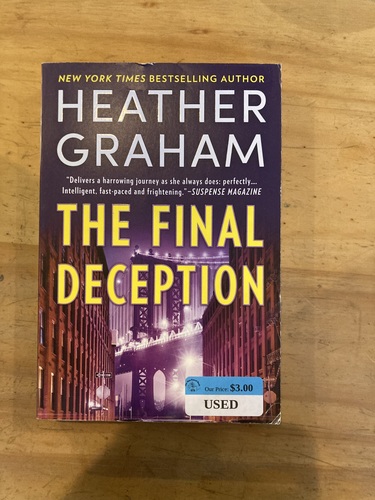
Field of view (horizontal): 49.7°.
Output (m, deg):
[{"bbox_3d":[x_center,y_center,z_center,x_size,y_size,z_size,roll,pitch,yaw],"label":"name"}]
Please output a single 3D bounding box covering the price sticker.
[{"bbox_3d":[0.018,0.073,0.202,0.039,0.001,0.020,0,89,1],"label":"price sticker"}]

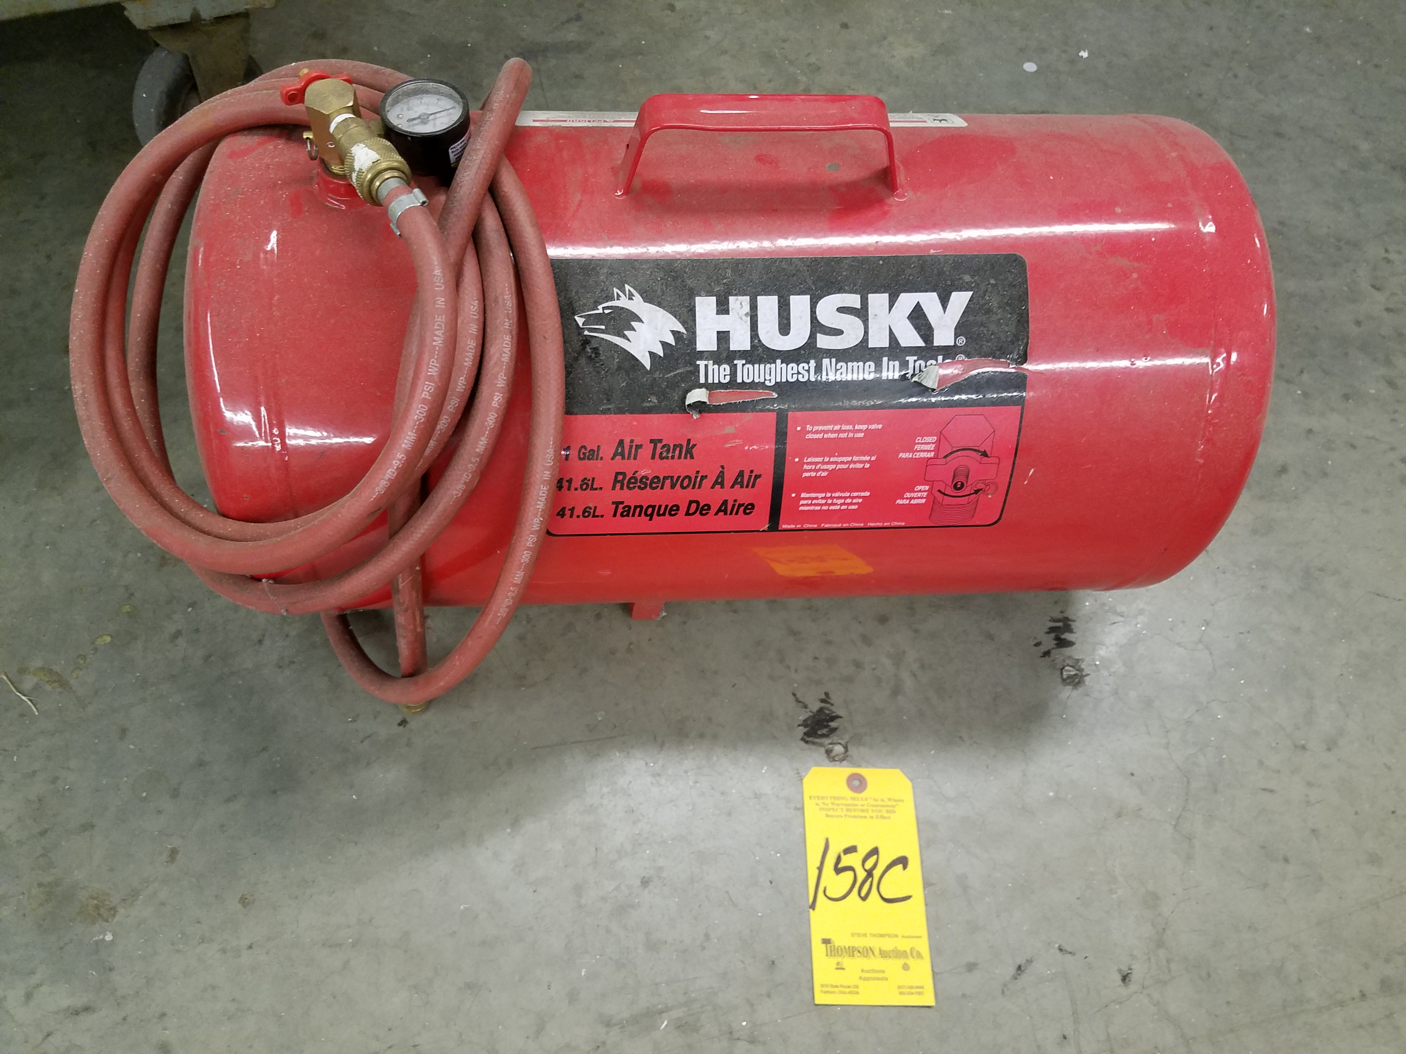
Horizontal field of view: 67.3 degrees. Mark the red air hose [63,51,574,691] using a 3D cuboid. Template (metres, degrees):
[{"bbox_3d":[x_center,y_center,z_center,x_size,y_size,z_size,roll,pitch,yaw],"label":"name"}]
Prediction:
[{"bbox_3d":[-0.201,-0.091,0.590,0.262,0.300,0.310,-1,58,-4],"label":"red air hose"}]

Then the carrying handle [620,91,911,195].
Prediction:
[{"bbox_3d":[0.030,-0.196,0.539,0.149,0.043,0.027,-1,58,-4],"label":"carrying handle"}]

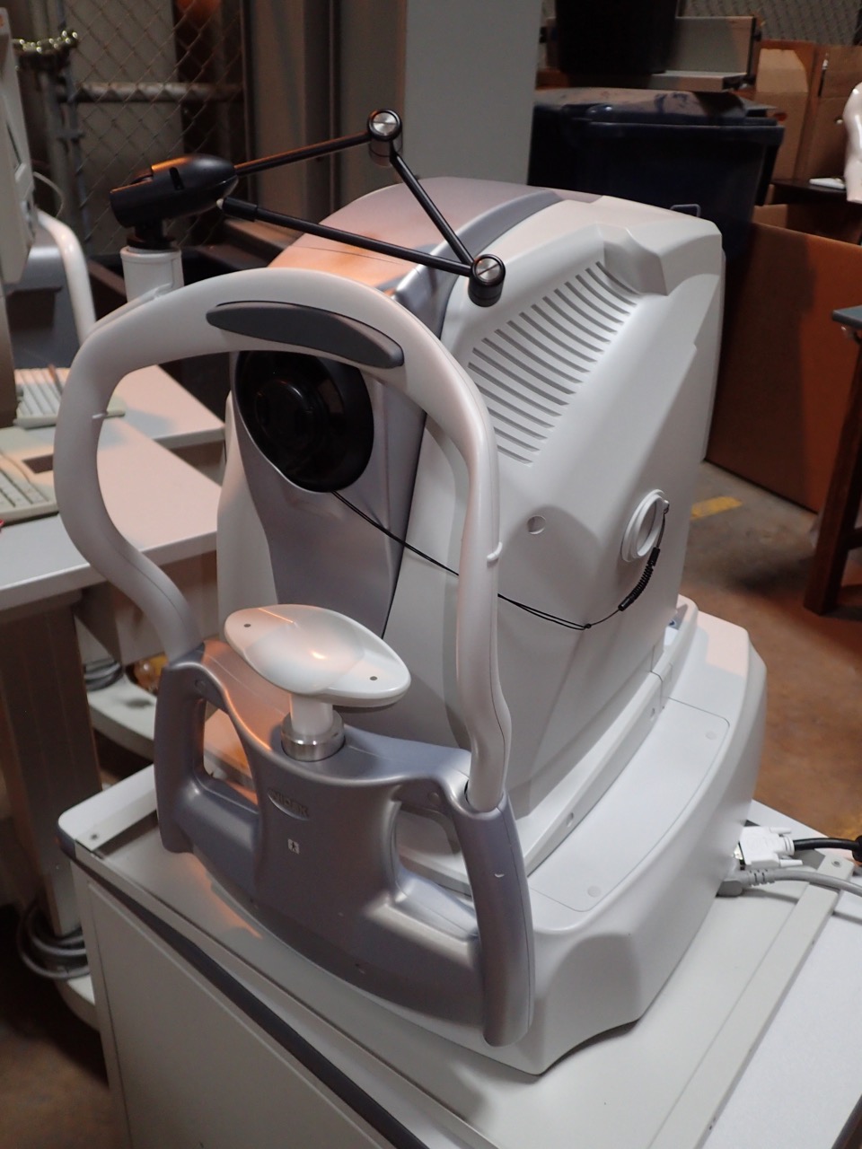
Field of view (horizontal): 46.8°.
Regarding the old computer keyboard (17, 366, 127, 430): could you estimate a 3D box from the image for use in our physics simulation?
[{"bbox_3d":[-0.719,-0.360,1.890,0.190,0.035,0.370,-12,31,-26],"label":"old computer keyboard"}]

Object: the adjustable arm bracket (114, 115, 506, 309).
[{"bbox_3d":[-0.068,-0.204,0.553,0.222,0.103,0.065,2,27,0],"label":"adjustable arm bracket"}]

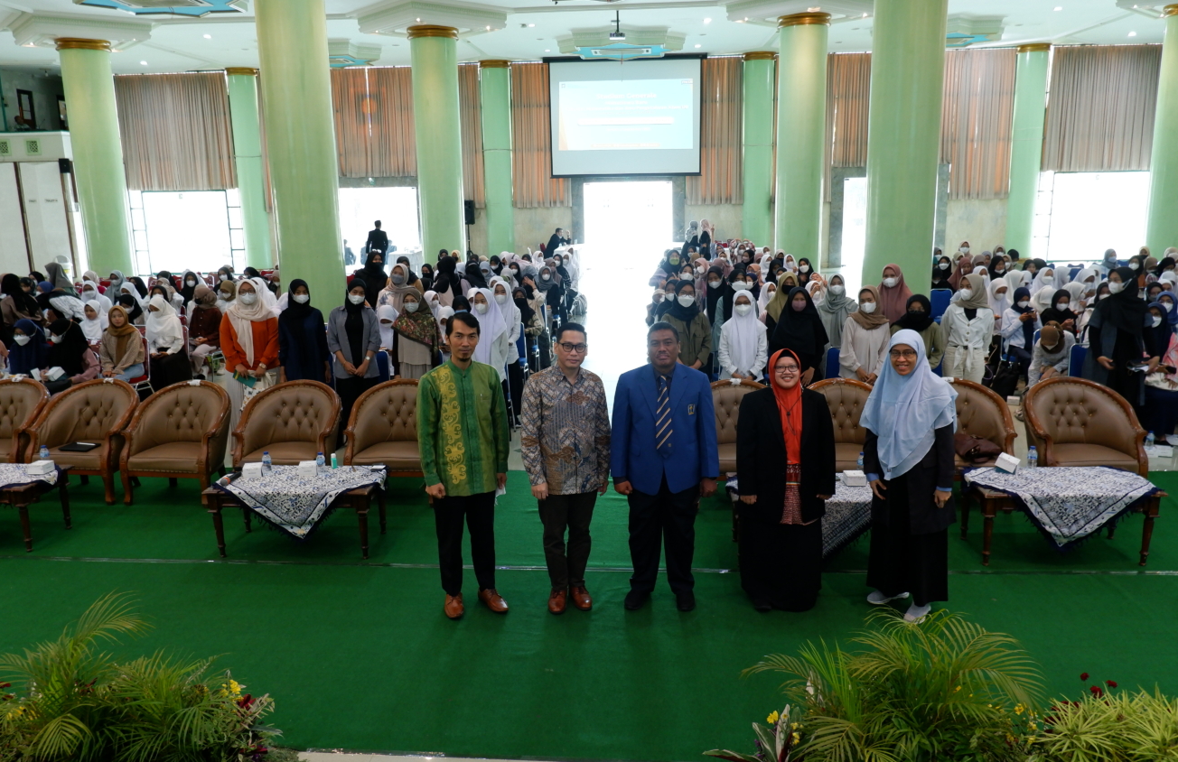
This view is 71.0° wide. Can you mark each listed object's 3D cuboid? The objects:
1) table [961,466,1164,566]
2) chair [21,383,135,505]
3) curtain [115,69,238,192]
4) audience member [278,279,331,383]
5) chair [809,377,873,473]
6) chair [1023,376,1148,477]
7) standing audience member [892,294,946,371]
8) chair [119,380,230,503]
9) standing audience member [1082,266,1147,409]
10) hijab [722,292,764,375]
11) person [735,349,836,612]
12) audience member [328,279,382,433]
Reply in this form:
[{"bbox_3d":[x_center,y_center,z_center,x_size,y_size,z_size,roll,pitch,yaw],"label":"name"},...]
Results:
[{"bbox_3d":[3.014,0.887,5.399,1.130,0.475,0.540,0,13,3],"label":"table"},{"bbox_3d":[-4.166,0.494,6.952,0.770,0.900,0.710,0,11,6],"label":"chair"},{"bbox_3d":[-13.239,-7.986,26.508,3.639,3.617,0.200,0,11,4],"label":"curtain"},{"bbox_3d":[-2.673,-0.135,7.772,0.480,1.610,0.320,-3,13,-7],"label":"audience member"},{"bbox_3d":[2.007,0.466,6.441,0.760,0.870,0.680,0,13,3],"label":"chair"},{"bbox_3d":[3.665,0.471,6.303,0.770,0.850,0.720,-2,13,-4],"label":"chair"},{"bbox_3d":[3.046,-0.063,7.746,0.480,1.490,0.300,1,11,9],"label":"standing audience member"},{"bbox_3d":[-3.273,0.486,6.755,0.760,0.870,0.680,0,13,3],"label":"chair"},{"bbox_3d":[4.875,-0.236,7.711,0.540,1.640,0.320,1,12,12],"label":"standing audience member"},{"bbox_3d":[1.424,-0.455,7.676,0.380,0.770,0.290,0,11,6],"label":"hijab"},{"bbox_3d":[1.097,0.553,4.726,0.570,1.489,0.370,0,13,6],"label":"person"},{"bbox_3d":[-2.193,-0.139,7.753,0.500,1.610,0.340,-3,13,-7],"label":"audience member"}]

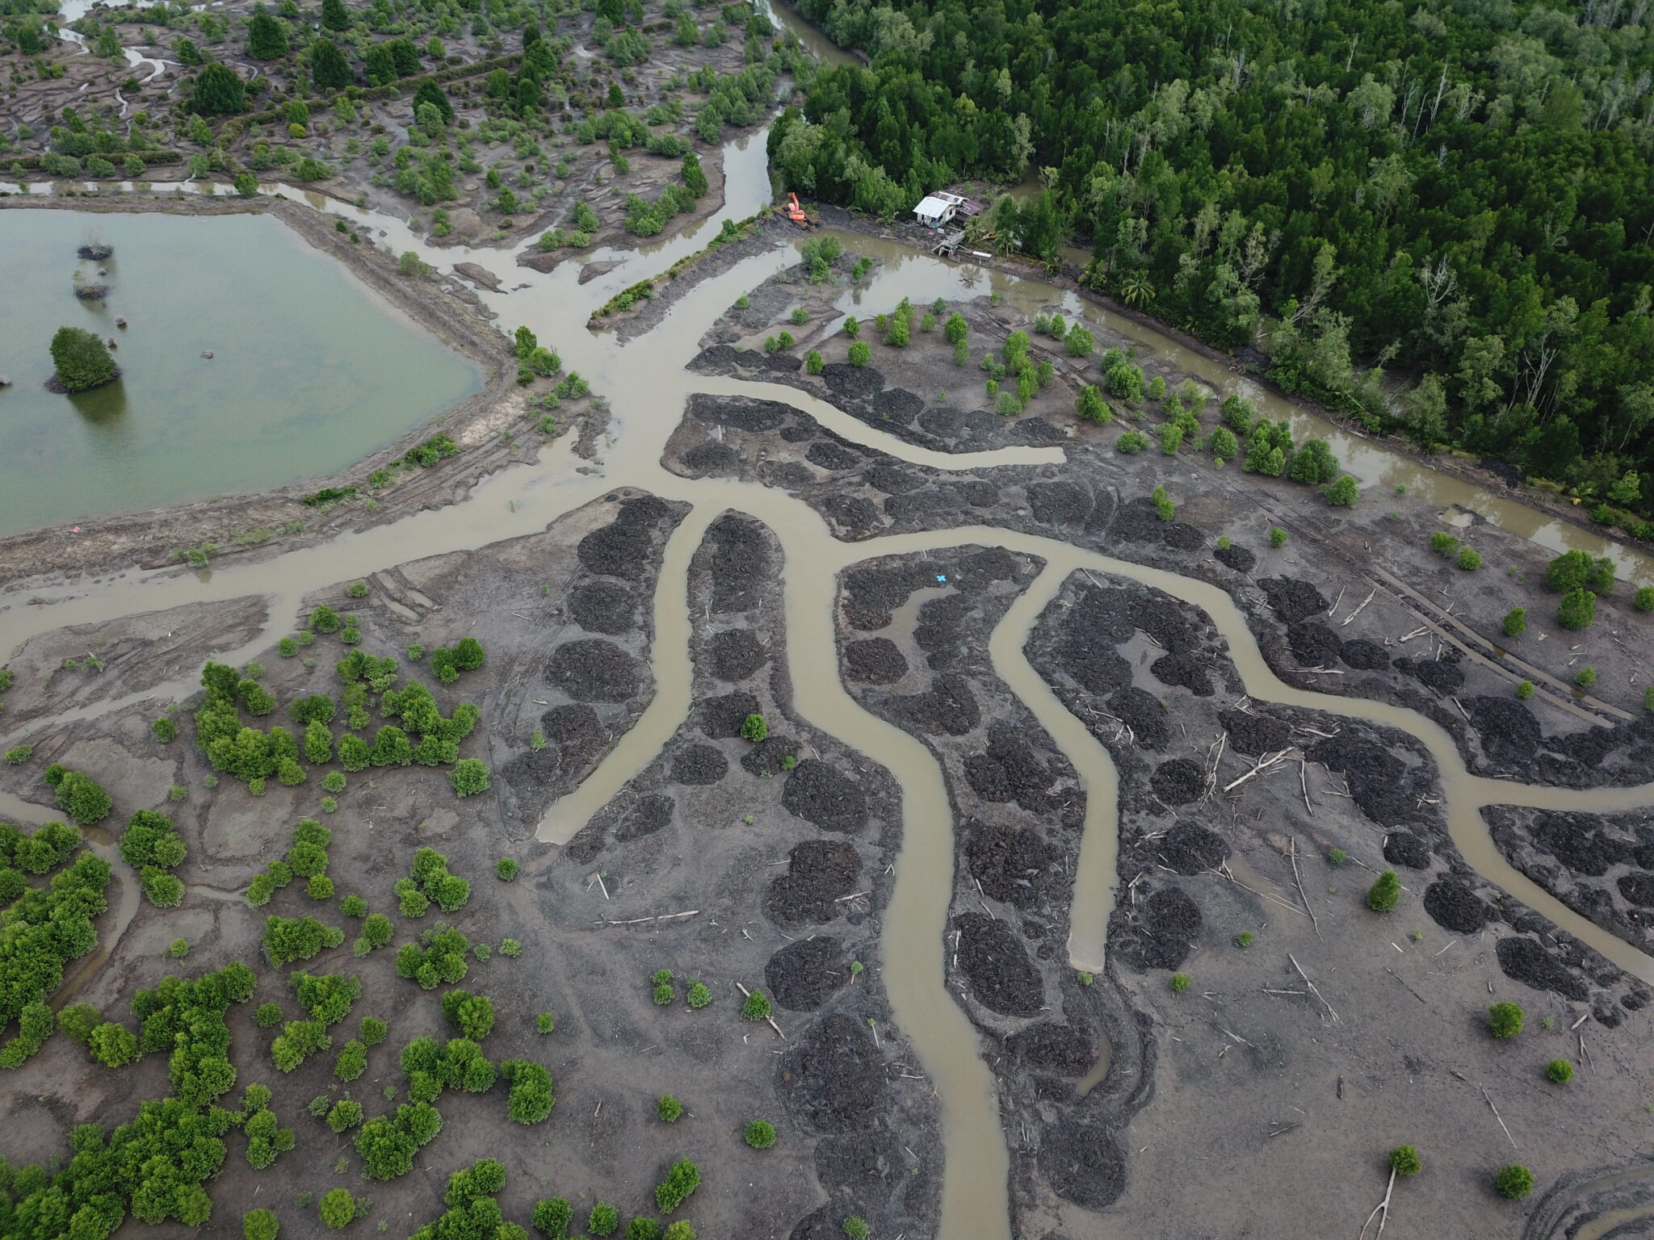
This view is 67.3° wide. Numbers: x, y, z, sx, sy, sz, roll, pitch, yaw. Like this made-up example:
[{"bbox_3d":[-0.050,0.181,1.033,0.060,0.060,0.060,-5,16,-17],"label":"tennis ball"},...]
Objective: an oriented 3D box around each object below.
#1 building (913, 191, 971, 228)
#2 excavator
[{"bbox_3d":[23.493,-84.045,254.235,6.100,3.800,9.800,26,49,26],"label":"building"},{"bbox_3d":[-6.149,-83.165,252.460,5.000,4.300,9.400,-25,48,-25],"label":"excavator"}]

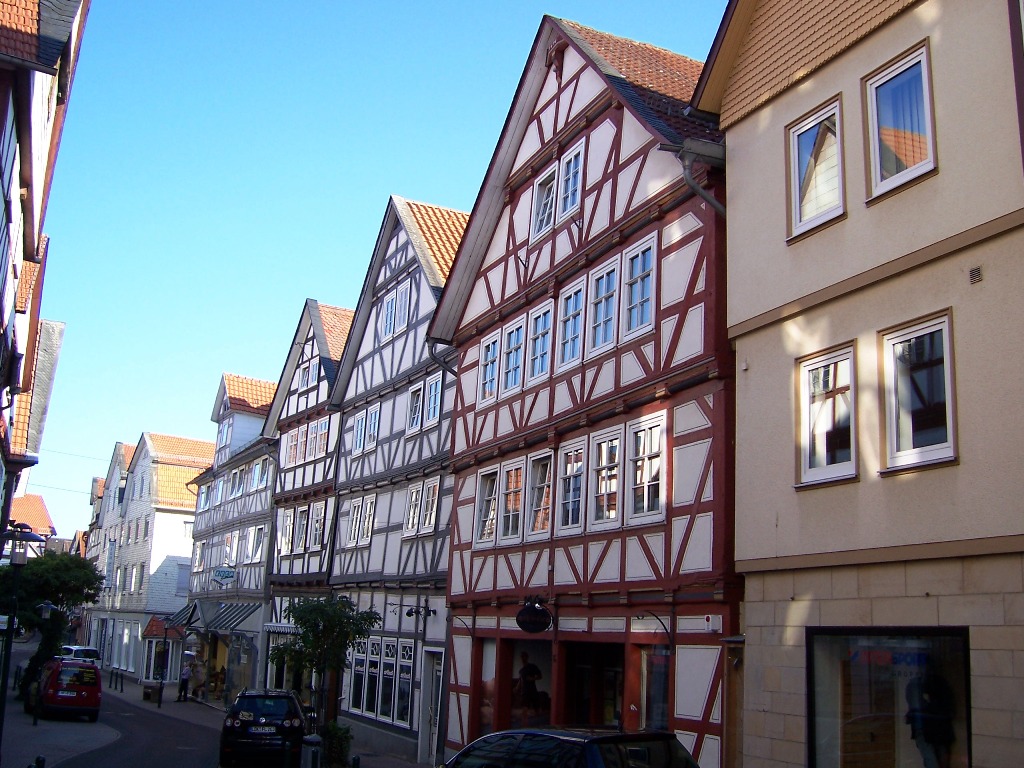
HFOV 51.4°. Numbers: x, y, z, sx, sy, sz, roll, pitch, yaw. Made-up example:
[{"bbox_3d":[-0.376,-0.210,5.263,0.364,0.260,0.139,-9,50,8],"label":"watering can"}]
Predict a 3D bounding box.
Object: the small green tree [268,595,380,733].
[{"bbox_3d":[-3.971,6.334,22.819,2.450,3.600,2.400,3,-13,0],"label":"small green tree"}]

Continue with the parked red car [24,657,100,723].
[{"bbox_3d":[-15.182,10.265,36.050,1.800,1.820,4.400,10,-15,-28],"label":"parked red car"}]

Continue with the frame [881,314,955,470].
[{"bbox_3d":[4.044,0.100,10.617,0.120,1.400,0.880,8,-14,-22],"label":"frame"}]

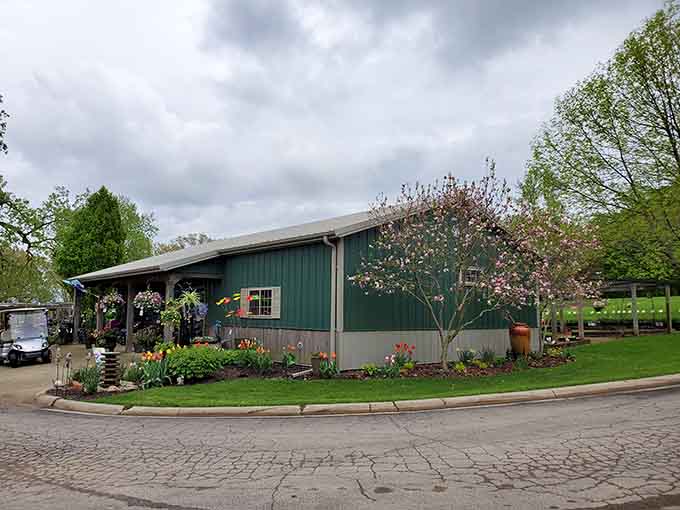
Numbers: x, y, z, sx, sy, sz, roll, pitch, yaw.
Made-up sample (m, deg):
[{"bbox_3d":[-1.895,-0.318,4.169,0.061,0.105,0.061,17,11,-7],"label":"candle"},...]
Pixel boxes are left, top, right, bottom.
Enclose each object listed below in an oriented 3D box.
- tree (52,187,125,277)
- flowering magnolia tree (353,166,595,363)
[{"bbox_3d":[-13.247,0.365,26.545,4.100,8.030,4.100,4,-7,-26],"label":"tree"},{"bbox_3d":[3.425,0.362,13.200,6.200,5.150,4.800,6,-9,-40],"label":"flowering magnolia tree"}]

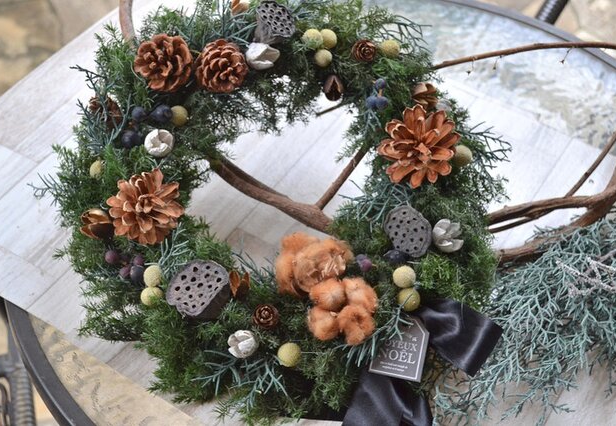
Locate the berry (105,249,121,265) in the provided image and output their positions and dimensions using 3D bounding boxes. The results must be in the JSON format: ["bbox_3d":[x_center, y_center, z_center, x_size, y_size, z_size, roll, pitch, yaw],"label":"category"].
[{"bbox_3d":[-0.149,0.033,0.733,0.012,0.012,0.012,0,48,-11],"label":"berry"}]

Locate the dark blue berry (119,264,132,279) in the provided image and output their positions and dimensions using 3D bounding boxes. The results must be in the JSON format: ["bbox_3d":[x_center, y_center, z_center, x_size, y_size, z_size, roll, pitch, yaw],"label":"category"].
[{"bbox_3d":[-0.138,0.044,0.727,0.011,0.011,0.011,0,48,-11],"label":"dark blue berry"}]

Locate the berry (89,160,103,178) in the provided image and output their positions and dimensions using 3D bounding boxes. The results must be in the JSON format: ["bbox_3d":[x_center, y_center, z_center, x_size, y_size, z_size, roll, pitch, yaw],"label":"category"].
[{"bbox_3d":[-0.166,-0.034,0.749,0.013,0.014,0.013,1,52,-1],"label":"berry"}]

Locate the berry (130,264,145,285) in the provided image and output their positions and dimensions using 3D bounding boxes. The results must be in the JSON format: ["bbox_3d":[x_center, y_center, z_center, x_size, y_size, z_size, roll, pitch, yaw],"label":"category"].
[{"bbox_3d":[-0.128,0.046,0.721,0.011,0.014,0.011,0,48,-11],"label":"berry"}]

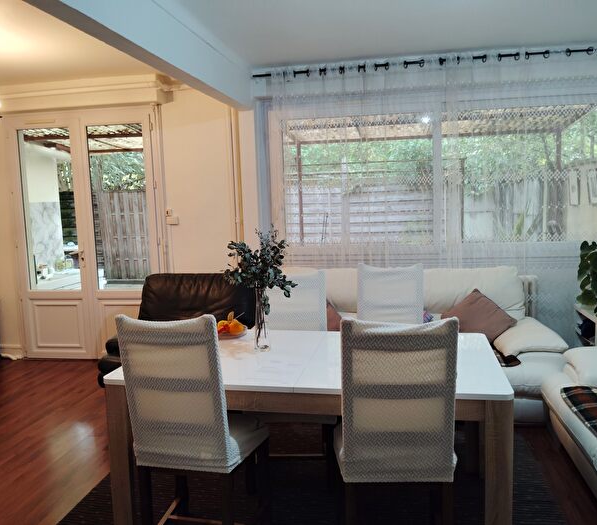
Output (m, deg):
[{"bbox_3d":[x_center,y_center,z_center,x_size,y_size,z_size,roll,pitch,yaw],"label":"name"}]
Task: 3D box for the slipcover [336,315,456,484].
[{"bbox_3d":[0.361,0.467,2.151,0.440,0.650,0.540,-1,7,4],"label":"slipcover"}]

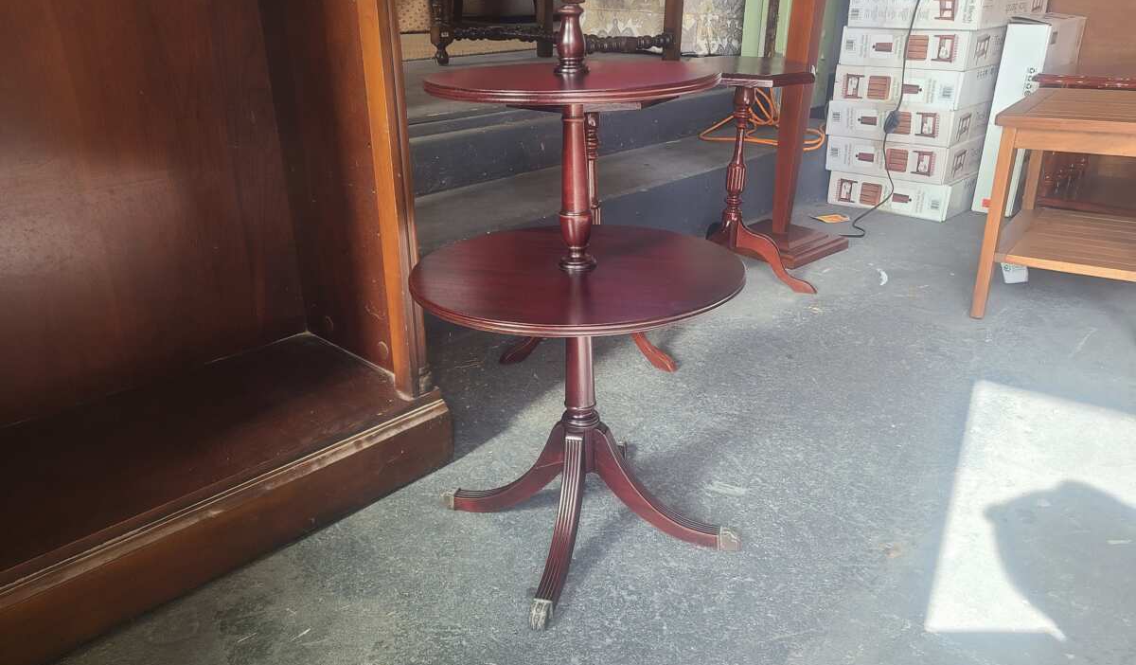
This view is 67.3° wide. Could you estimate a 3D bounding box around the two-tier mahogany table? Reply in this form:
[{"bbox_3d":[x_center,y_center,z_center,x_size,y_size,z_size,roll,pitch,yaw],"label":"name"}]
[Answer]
[{"bbox_3d":[0.013,-0.047,1.103,0.435,0.706,0.435,5,23,15],"label":"two-tier mahogany table"}]

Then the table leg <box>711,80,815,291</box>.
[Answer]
[{"bbox_3d":[0.472,-0.364,2.148,0.365,0.492,0.420,14,26,33],"label":"table leg"}]

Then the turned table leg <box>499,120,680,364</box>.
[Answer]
[{"bbox_3d":[0.057,-0.221,1.814,0.382,0.497,0.332,2,22,9],"label":"turned table leg"}]

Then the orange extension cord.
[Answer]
[{"bbox_3d":[0.740,-0.773,2.985,0.399,0.168,0.420,-20,29,-39],"label":"orange extension cord"}]

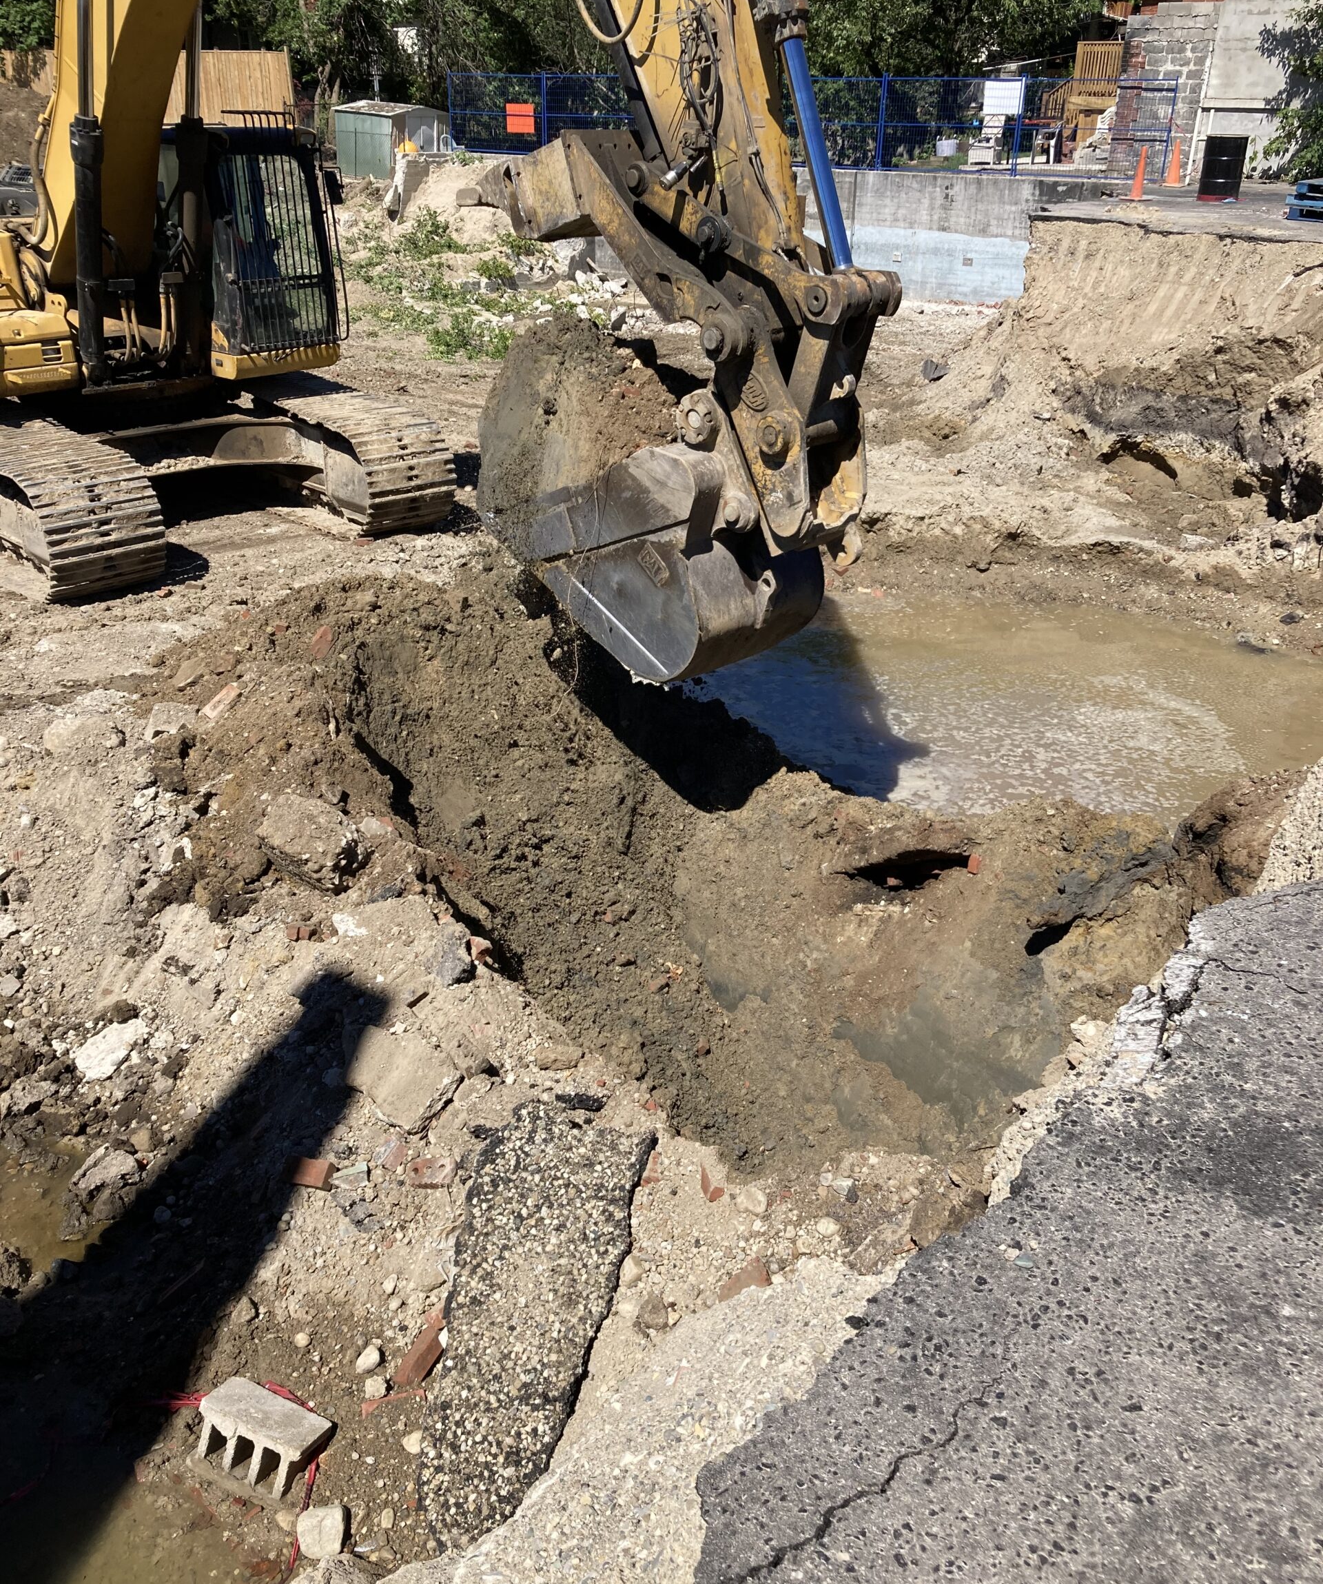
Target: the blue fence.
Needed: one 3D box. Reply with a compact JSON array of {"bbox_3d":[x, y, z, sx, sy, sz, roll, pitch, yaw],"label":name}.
[{"bbox_3d":[2.133,-14.565,30.965,17.740,1.800,0.100,17,30,30],"label":"blue fence"}]

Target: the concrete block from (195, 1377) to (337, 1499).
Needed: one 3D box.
[{"bbox_3d":[-1.340,2.182,4.776,0.390,0.235,0.190,19,10,17],"label":"concrete block"}]

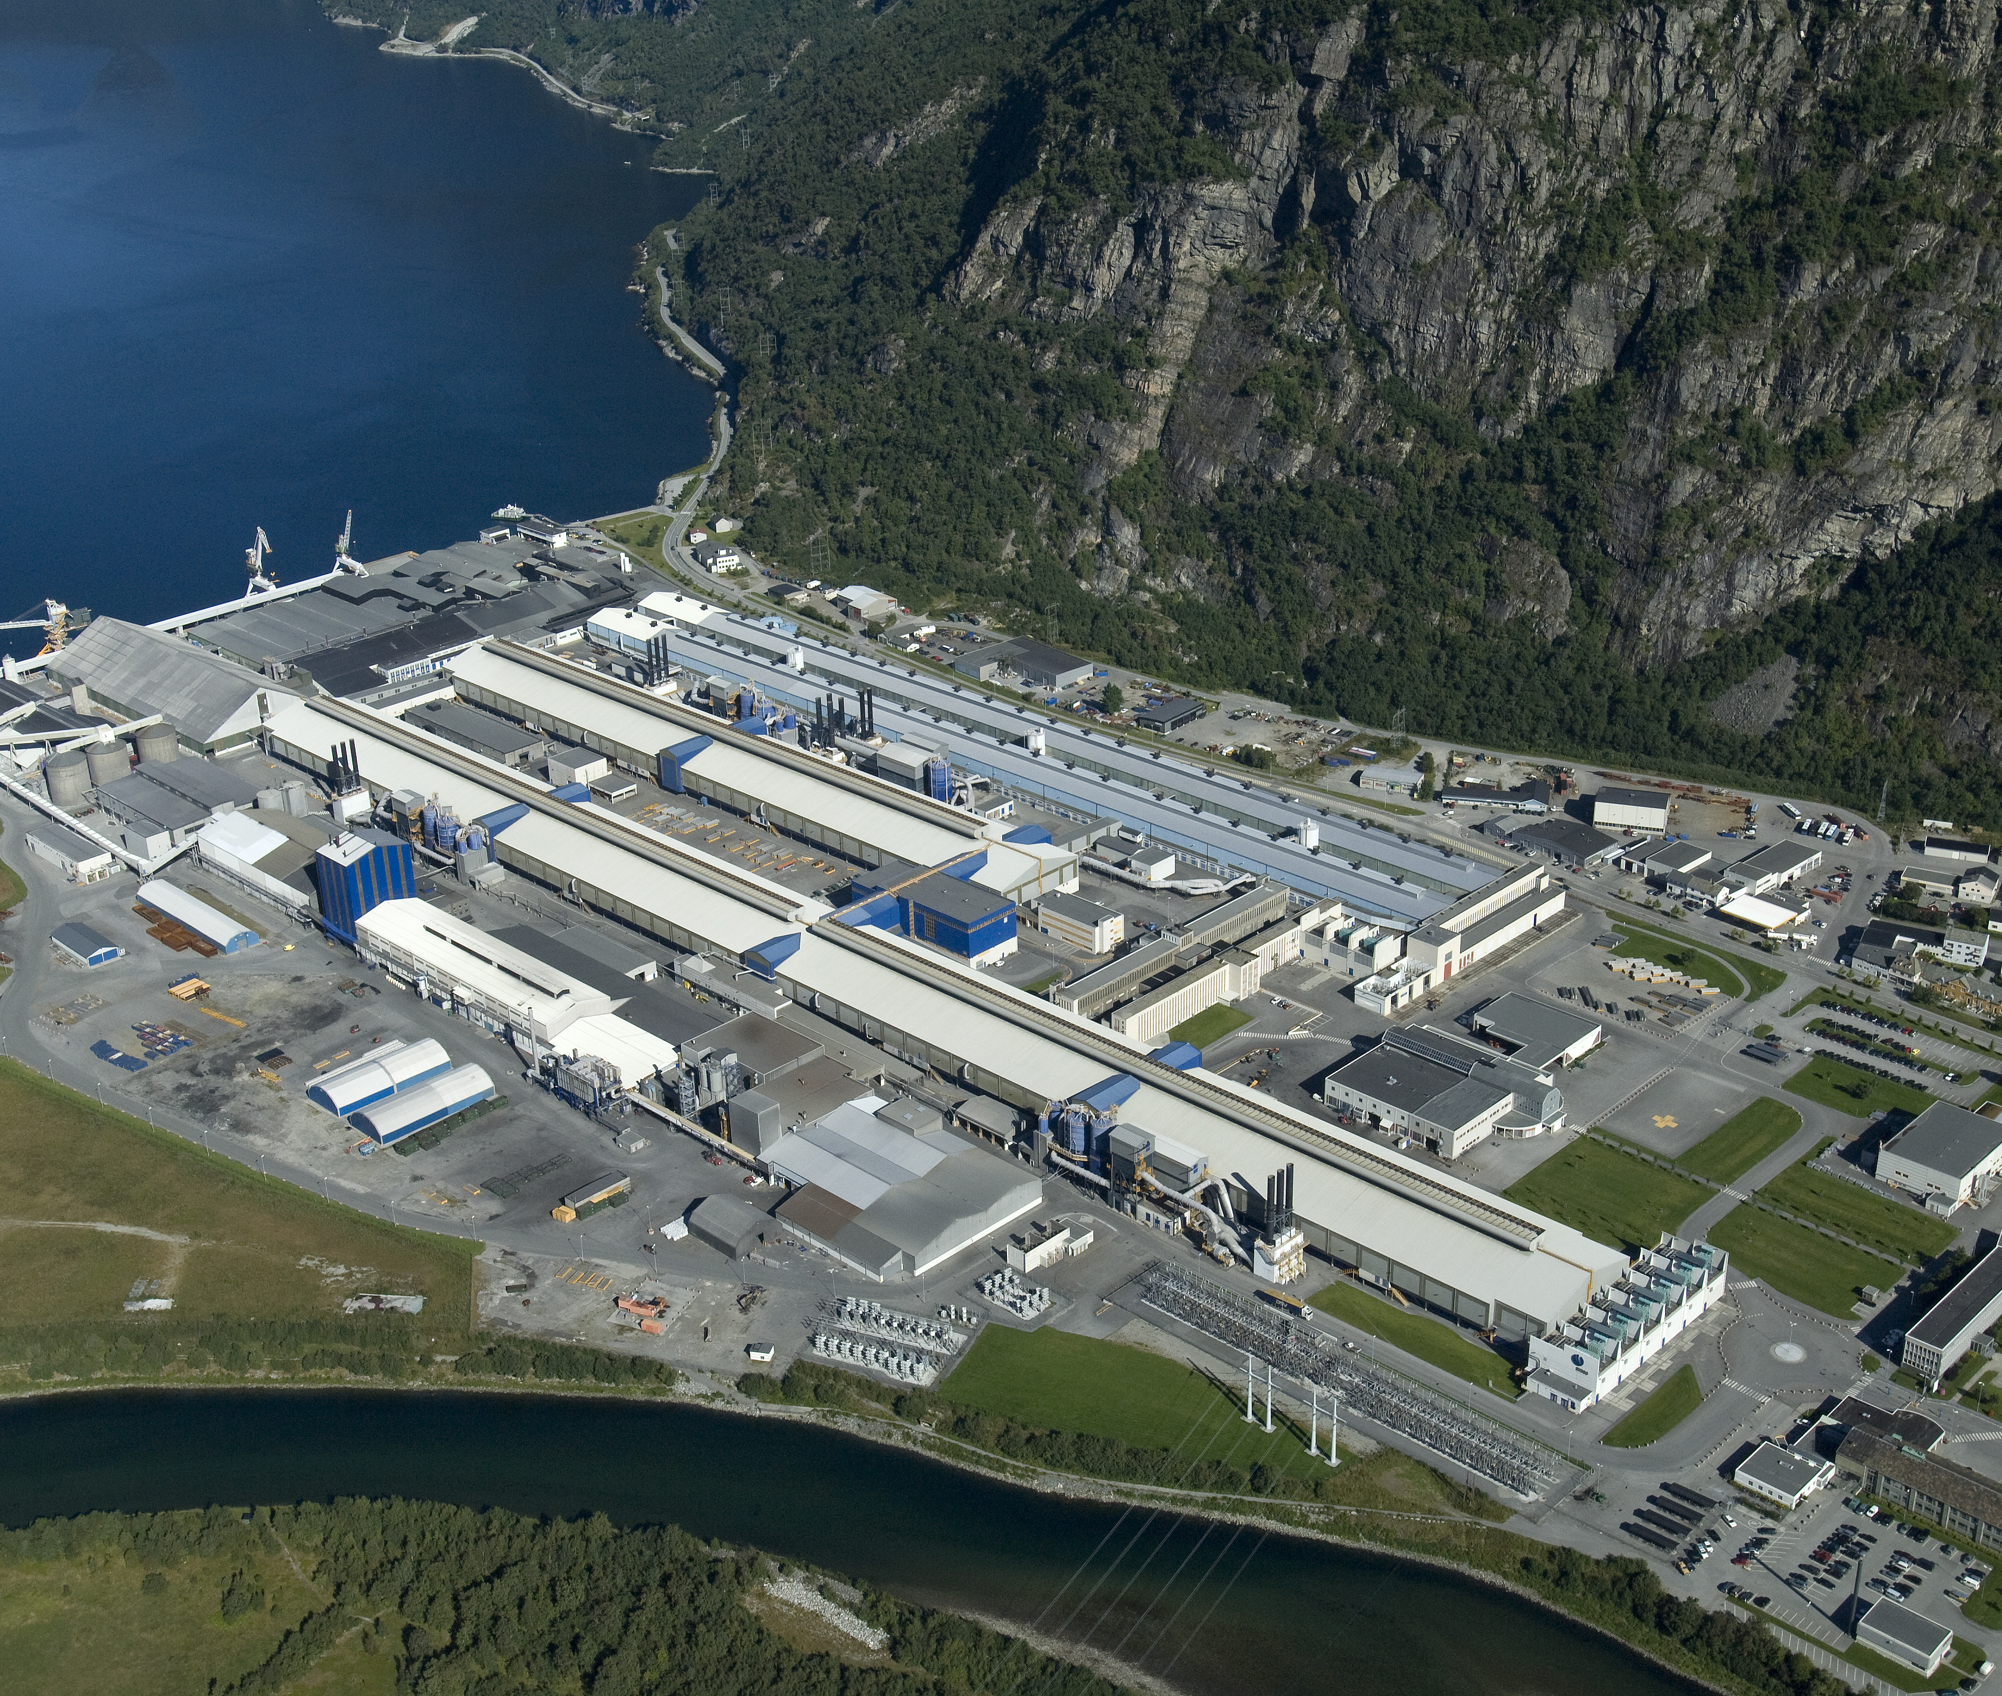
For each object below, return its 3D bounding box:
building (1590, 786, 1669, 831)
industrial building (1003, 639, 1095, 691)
[{"bbox_3d":[275.920,-15.850,1112.900,29.590,12.880,16.600,8,27,19],"label":"building"},{"bbox_3d":[22.250,-91.560,1278.560,23.400,7.700,47.200,-21,31,-35],"label":"industrial building"}]

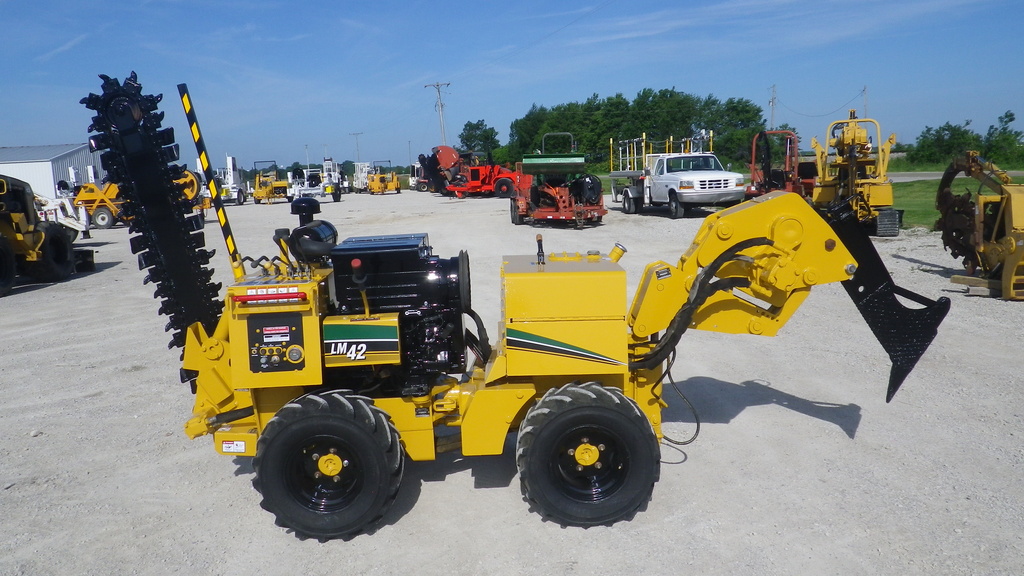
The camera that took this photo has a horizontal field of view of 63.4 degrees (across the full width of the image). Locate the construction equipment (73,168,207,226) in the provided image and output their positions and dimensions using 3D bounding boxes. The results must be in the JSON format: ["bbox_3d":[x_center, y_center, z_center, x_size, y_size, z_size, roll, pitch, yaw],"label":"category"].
[{"bbox_3d":[-14.237,-3.448,31.657,4.700,2.150,2.100,-5,9,-21],"label":"construction equipment"}]

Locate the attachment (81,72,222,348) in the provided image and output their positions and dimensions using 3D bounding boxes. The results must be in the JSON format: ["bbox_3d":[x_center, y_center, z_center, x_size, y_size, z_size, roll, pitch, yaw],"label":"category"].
[{"bbox_3d":[-1.766,-0.314,4.189,0.430,1.520,0.230,-16,8,2],"label":"attachment"}]

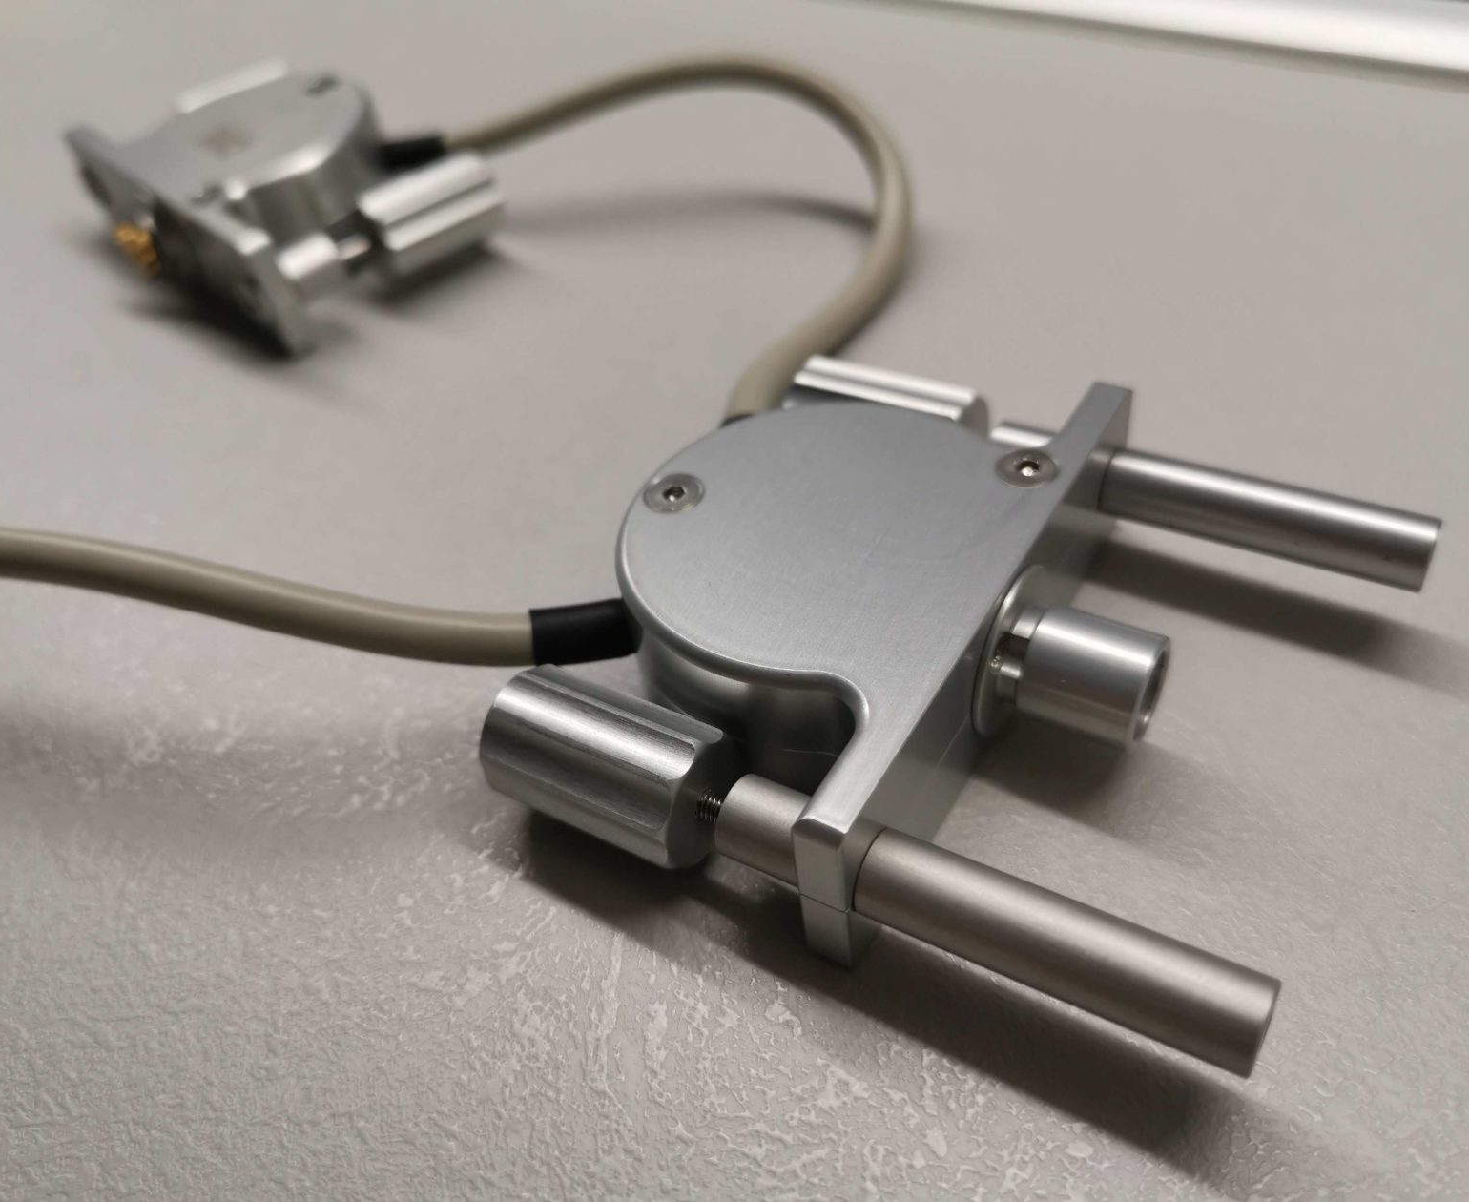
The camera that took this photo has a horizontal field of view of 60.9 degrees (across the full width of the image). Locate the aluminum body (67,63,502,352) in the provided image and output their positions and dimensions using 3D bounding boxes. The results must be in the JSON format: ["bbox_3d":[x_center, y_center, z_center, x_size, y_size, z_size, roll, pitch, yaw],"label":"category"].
[{"bbox_3d":[-0.085,-0.076,0.233,0.045,0.019,0.072,-36,52,-28],"label":"aluminum body"}]

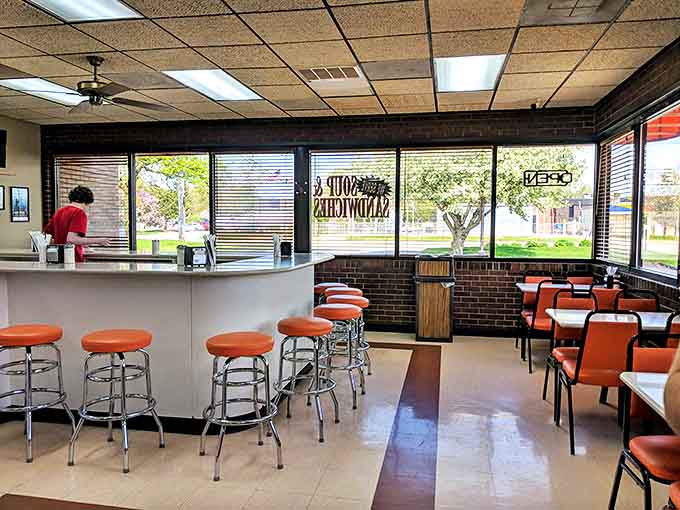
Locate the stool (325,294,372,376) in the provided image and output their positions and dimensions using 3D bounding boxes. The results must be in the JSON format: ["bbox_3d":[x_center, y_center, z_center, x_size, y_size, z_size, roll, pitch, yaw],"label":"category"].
[{"bbox_3d":[0.076,0.750,4.822,0.420,0.760,0.420,1,4,11],"label":"stool"}]

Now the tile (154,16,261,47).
[{"bbox_3d":[-0.907,-1.587,3.747,0.600,0.025,0.600,1,4,11],"label":"tile"}]

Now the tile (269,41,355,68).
[{"bbox_3d":[-0.194,-1.619,4.231,0.600,0.025,0.600,1,4,11],"label":"tile"}]

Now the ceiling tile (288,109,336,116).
[{"bbox_3d":[-0.356,-1.767,6.564,0.610,0.020,0.330,1,4,11],"label":"ceiling tile"}]

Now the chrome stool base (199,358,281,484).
[{"bbox_3d":[-0.579,0.872,3.085,0.450,0.680,0.450,-1,4,-27],"label":"chrome stool base"}]

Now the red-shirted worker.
[{"bbox_3d":[-2.517,0.213,5.095,0.530,1.710,0.470,3,4,36],"label":"red-shirted worker"}]

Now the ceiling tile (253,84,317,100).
[{"bbox_3d":[-0.561,-1.704,5.520,0.600,0.025,0.600,1,4,11],"label":"ceiling tile"}]

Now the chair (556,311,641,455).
[{"bbox_3d":[1.724,0.788,3.502,0.450,0.890,0.570,1,4,11],"label":"chair"}]

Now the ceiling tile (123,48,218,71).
[{"bbox_3d":[-1.394,-1.638,4.450,0.600,0.025,0.600,1,4,11],"label":"ceiling tile"}]

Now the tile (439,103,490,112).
[{"bbox_3d":[1.439,-1.738,6.232,0.600,0.025,0.354,1,4,11],"label":"tile"}]

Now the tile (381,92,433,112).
[{"bbox_3d":[0.778,-1.737,5.987,0.610,0.025,0.760,1,4,11],"label":"tile"}]

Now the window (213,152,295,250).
[{"bbox_3d":[-1.130,-0.684,6.930,1.100,1.290,0.050,1,4,11],"label":"window"}]

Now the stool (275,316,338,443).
[{"bbox_3d":[-0.232,0.814,3.580,0.450,0.740,0.450,0,4,0],"label":"stool"}]

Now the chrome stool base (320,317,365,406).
[{"bbox_3d":[-0.019,0.833,4.280,0.420,0.670,0.420,1,4,11],"label":"chrome stool base"}]

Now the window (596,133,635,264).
[{"bbox_3d":[2.769,-0.564,5.393,0.070,1.290,1.140,1,4,11],"label":"window"}]

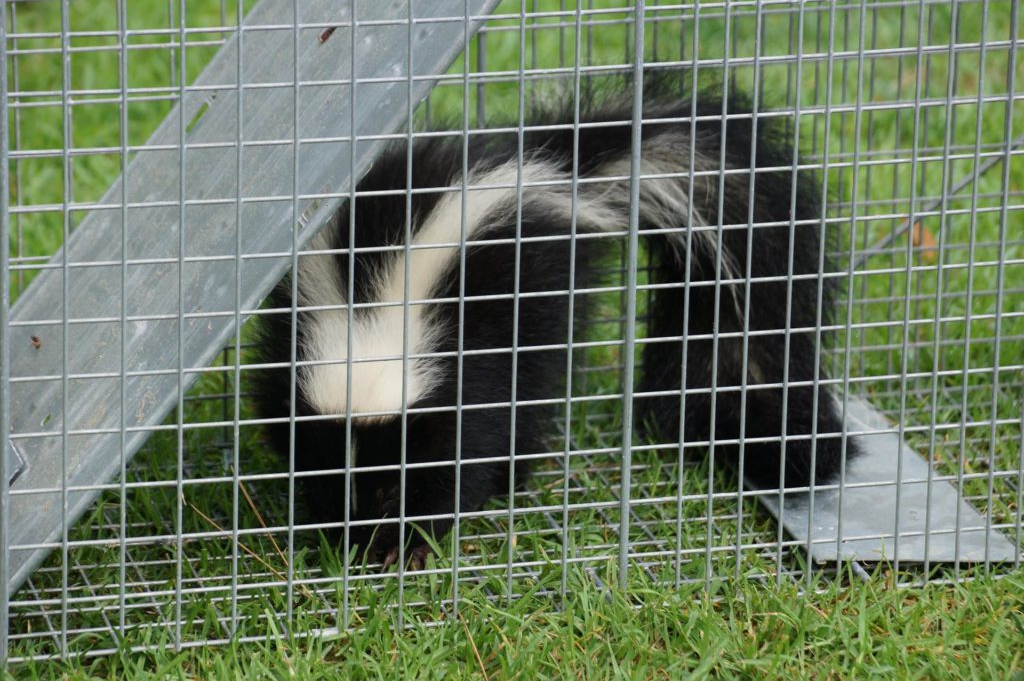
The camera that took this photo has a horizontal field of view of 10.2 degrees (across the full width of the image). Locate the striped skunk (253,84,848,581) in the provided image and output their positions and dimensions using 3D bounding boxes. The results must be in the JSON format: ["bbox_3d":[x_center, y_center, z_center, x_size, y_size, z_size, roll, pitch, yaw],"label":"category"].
[{"bbox_3d":[0.007,-0.013,2.715,0.274,0.193,0.274,6,17,15],"label":"striped skunk"}]

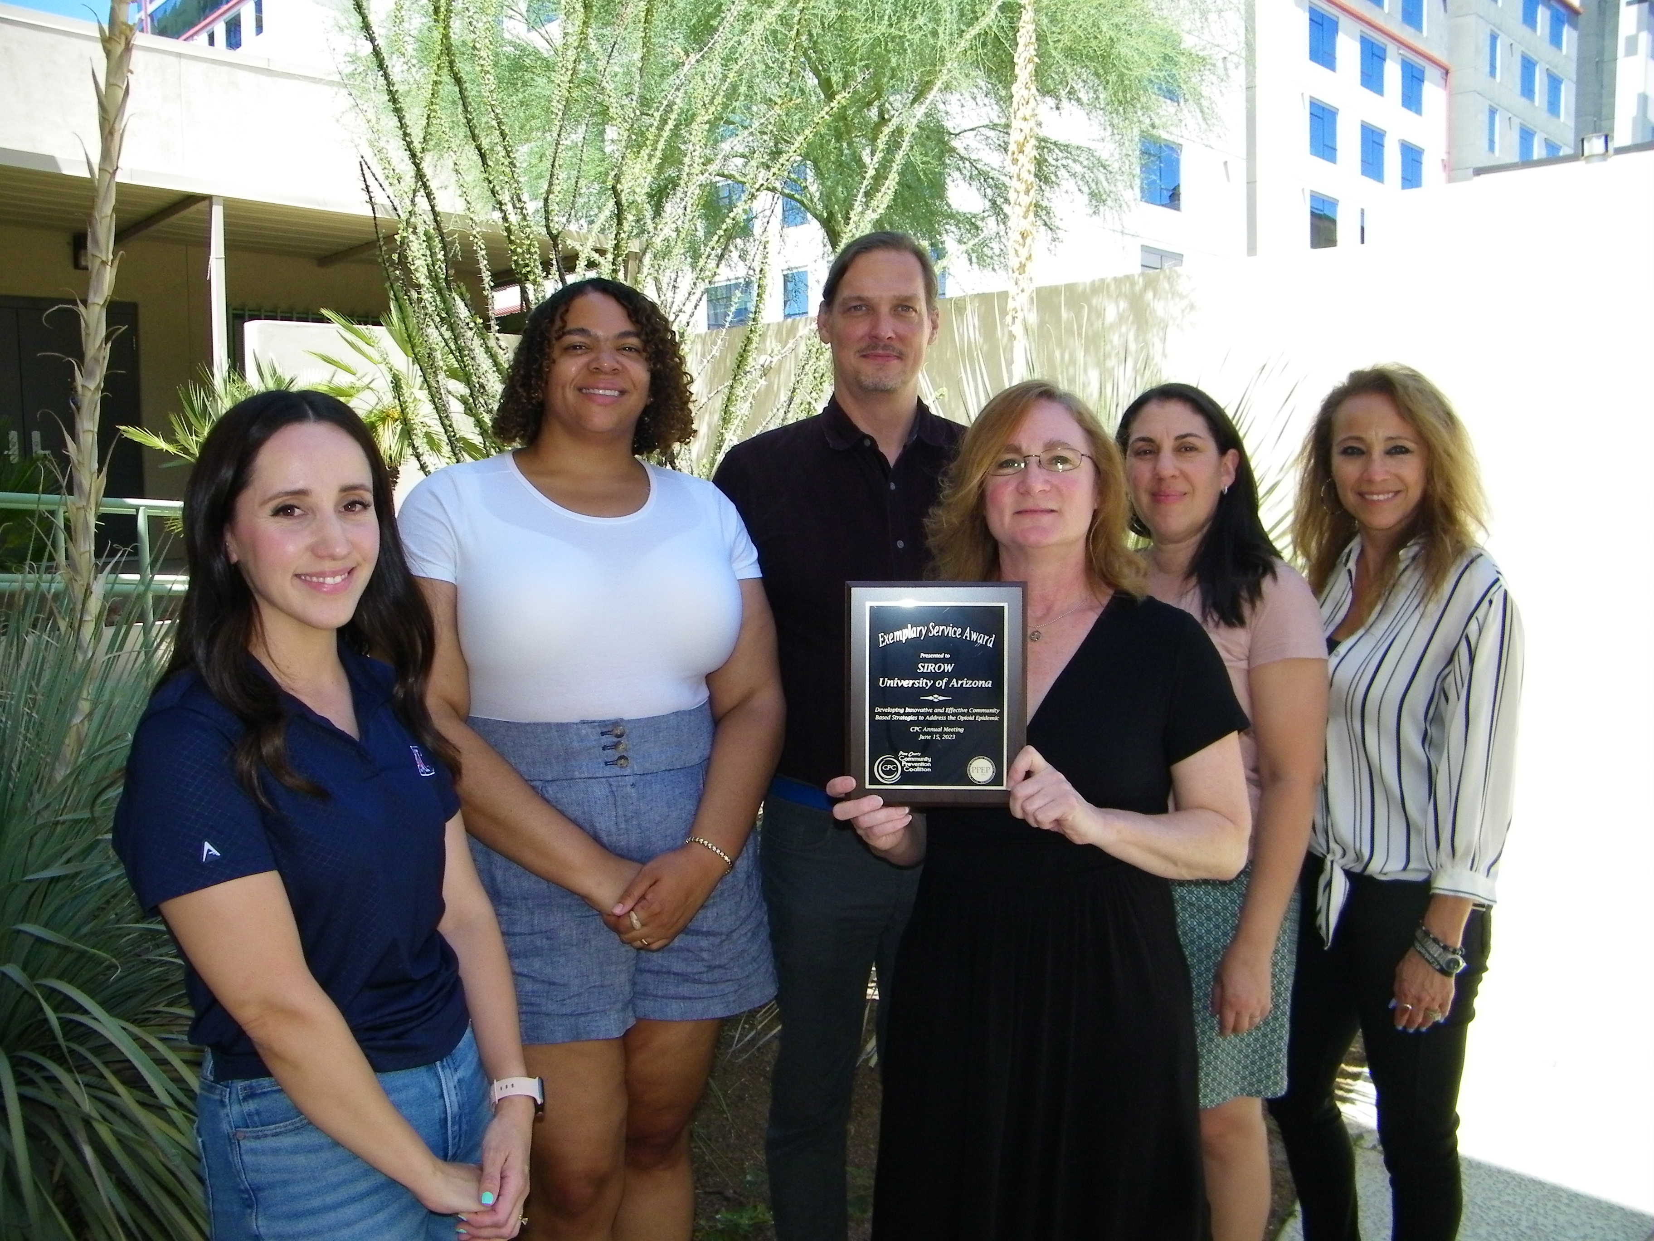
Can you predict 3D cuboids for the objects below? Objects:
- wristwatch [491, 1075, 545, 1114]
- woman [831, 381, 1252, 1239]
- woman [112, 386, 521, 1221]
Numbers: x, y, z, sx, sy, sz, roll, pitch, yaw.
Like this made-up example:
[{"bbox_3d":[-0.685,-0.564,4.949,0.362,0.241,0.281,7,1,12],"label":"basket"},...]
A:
[{"bbox_3d":[-0.292,0.447,1.260,0.052,0.036,0.058,-10,-39,-21],"label":"wristwatch"},{"bbox_3d":[0.294,0.489,1.800,0.530,1.620,0.440,0,3,13],"label":"woman"},{"bbox_3d":[-0.462,0.563,1.310,0.400,1.580,0.450,1,3,32],"label":"woman"}]

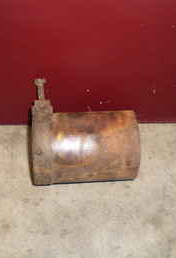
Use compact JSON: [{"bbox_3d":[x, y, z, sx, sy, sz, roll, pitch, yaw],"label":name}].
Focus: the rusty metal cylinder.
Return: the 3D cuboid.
[{"bbox_3d":[-0.005,0.011,0.513,0.146,0.133,0.111,-3,40,-3],"label":"rusty metal cylinder"}]

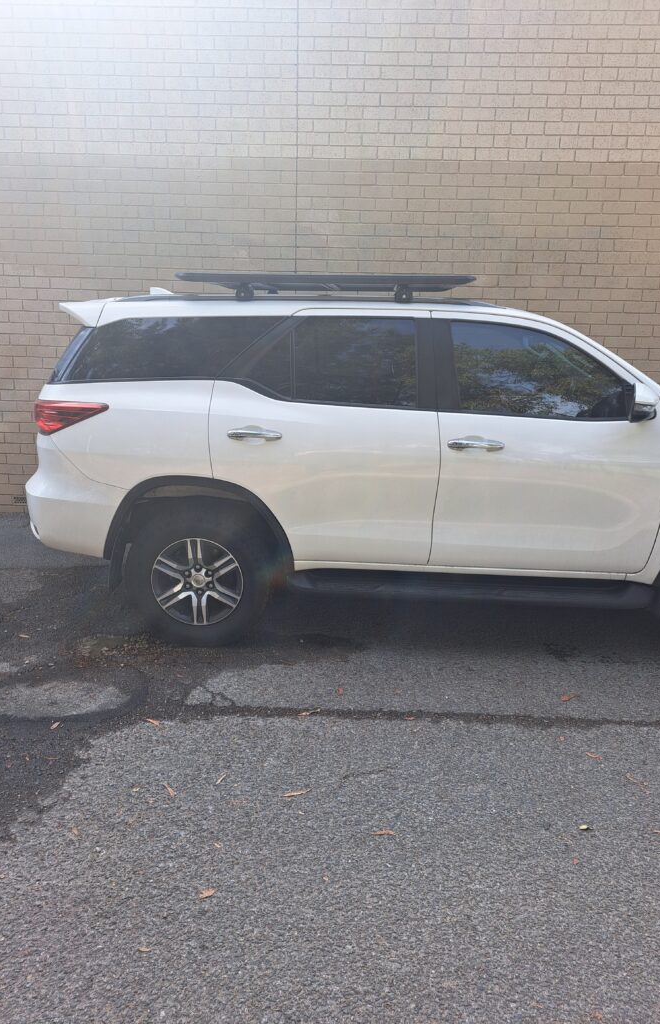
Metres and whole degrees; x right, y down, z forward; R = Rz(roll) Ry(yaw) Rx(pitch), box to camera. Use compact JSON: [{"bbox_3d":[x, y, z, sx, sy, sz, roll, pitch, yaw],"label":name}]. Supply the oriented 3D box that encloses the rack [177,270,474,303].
[{"bbox_3d":[0.001,-1.234,4.036,1.520,0.145,1.240,2,14,2],"label":"rack"}]

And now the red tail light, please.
[{"bbox_3d":[-1.259,-0.472,3.517,0.430,0.160,0.310,2,14,2],"label":"red tail light"}]

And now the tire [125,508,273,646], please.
[{"bbox_3d":[-0.659,0.312,3.656,0.755,0.755,0.260,2,14,2],"label":"tire"}]

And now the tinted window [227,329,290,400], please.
[{"bbox_3d":[-0.329,-0.698,3.357,0.315,0.335,0.060,2,-4,2],"label":"tinted window"}]

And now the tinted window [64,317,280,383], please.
[{"bbox_3d":[-0.763,-0.775,3.374,1.060,0.345,0.080,3,-5,5],"label":"tinted window"}]

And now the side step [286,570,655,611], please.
[{"bbox_3d":[0.676,0.375,3.535,1.800,0.110,0.220,2,14,2],"label":"side step"}]

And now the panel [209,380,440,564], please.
[{"bbox_3d":[-0.031,-0.179,3.416,1.090,0.870,0.120,2,14,2],"label":"panel"}]

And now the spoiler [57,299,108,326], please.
[{"bbox_3d":[-1.190,-1.144,4.118,0.310,0.150,1.280,2,14,2],"label":"spoiler"}]

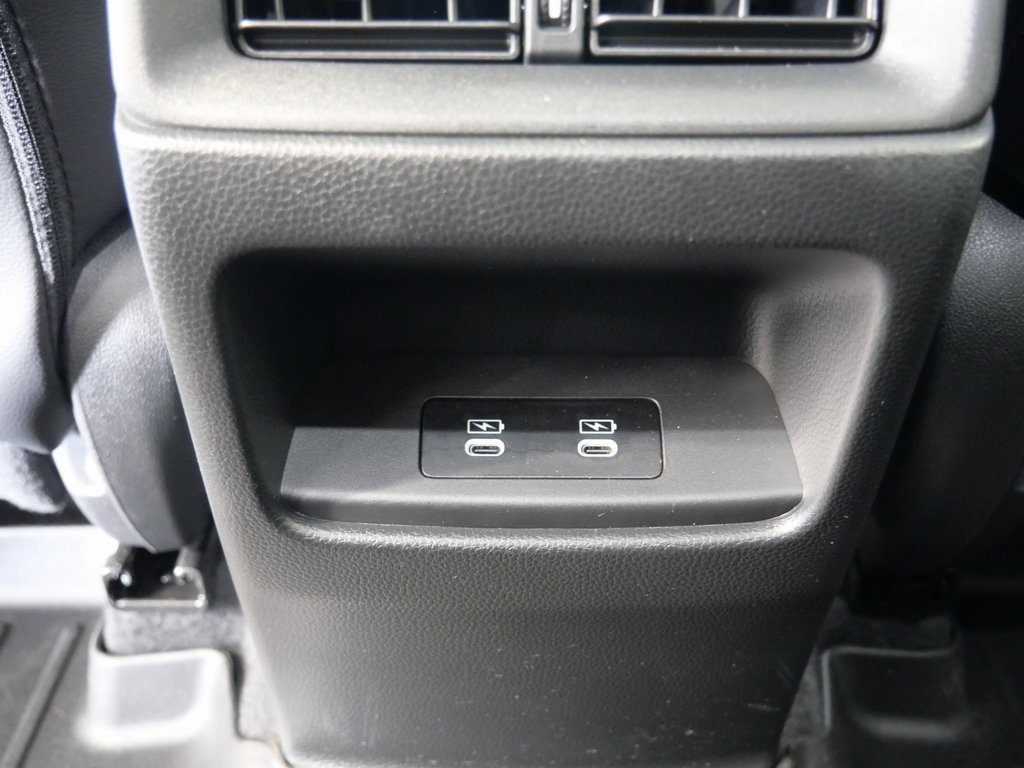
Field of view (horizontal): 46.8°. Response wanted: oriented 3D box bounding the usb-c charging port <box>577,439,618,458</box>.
[{"bbox_3d":[0.025,0.020,0.348,0.012,0.004,0.006,0,61,0],"label":"usb-c charging port"}]

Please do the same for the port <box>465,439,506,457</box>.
[{"bbox_3d":[-0.008,0.019,0.348,0.012,0.004,0.006,0,61,0],"label":"port"}]

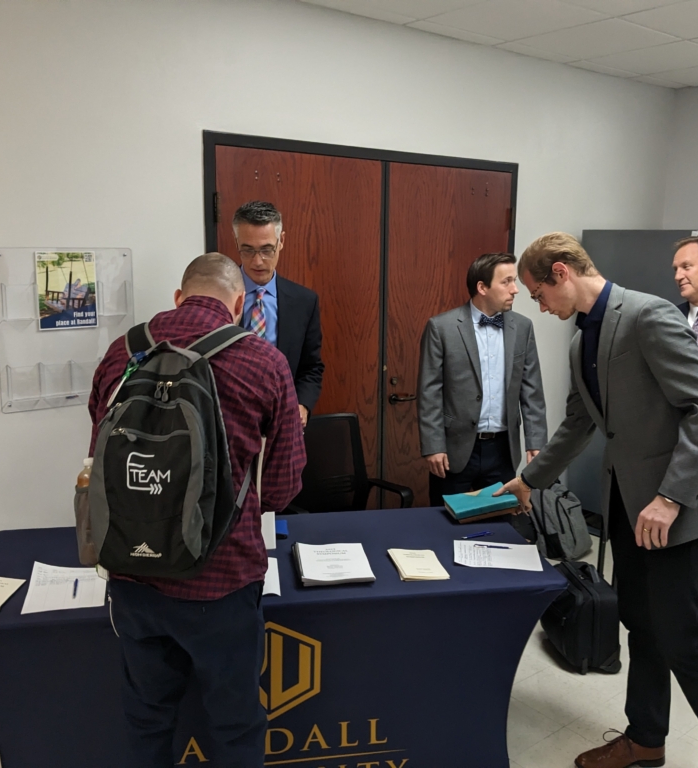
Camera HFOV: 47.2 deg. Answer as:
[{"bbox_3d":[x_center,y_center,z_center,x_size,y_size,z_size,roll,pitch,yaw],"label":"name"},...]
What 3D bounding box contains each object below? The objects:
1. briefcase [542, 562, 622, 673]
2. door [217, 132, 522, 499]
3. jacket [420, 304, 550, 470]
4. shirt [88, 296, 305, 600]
[{"bbox_3d":[0.968,0.987,3.465,0.210,0.360,0.400,-1,10,-8],"label":"briefcase"},{"bbox_3d":[0.167,-0.009,3.951,1.850,2.150,0.080,-7,12,-38],"label":"door"},{"bbox_3d":[0.555,0.017,3.318,0.550,0.720,0.280,-1,10,-8],"label":"jacket"},{"bbox_3d":[-0.345,0.168,1.985,0.530,0.760,0.400,1,10,8],"label":"shirt"}]

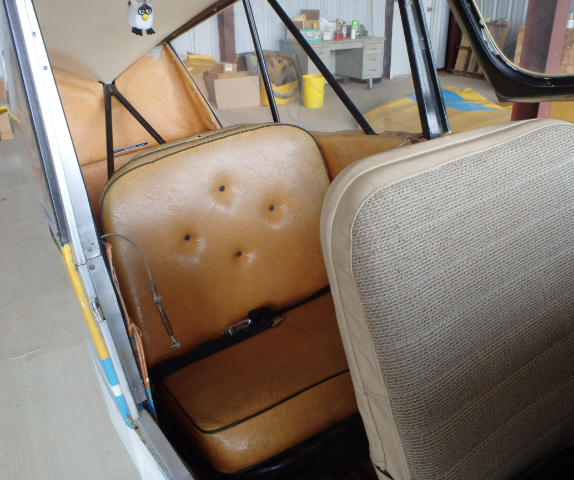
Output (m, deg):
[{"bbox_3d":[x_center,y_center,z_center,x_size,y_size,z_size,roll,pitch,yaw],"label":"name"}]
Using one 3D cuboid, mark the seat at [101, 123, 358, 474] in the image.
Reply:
[{"bbox_3d":[-0.062,0.090,1.238,0.660,0.614,0.484,-21,25,-21],"label":"seat"}]

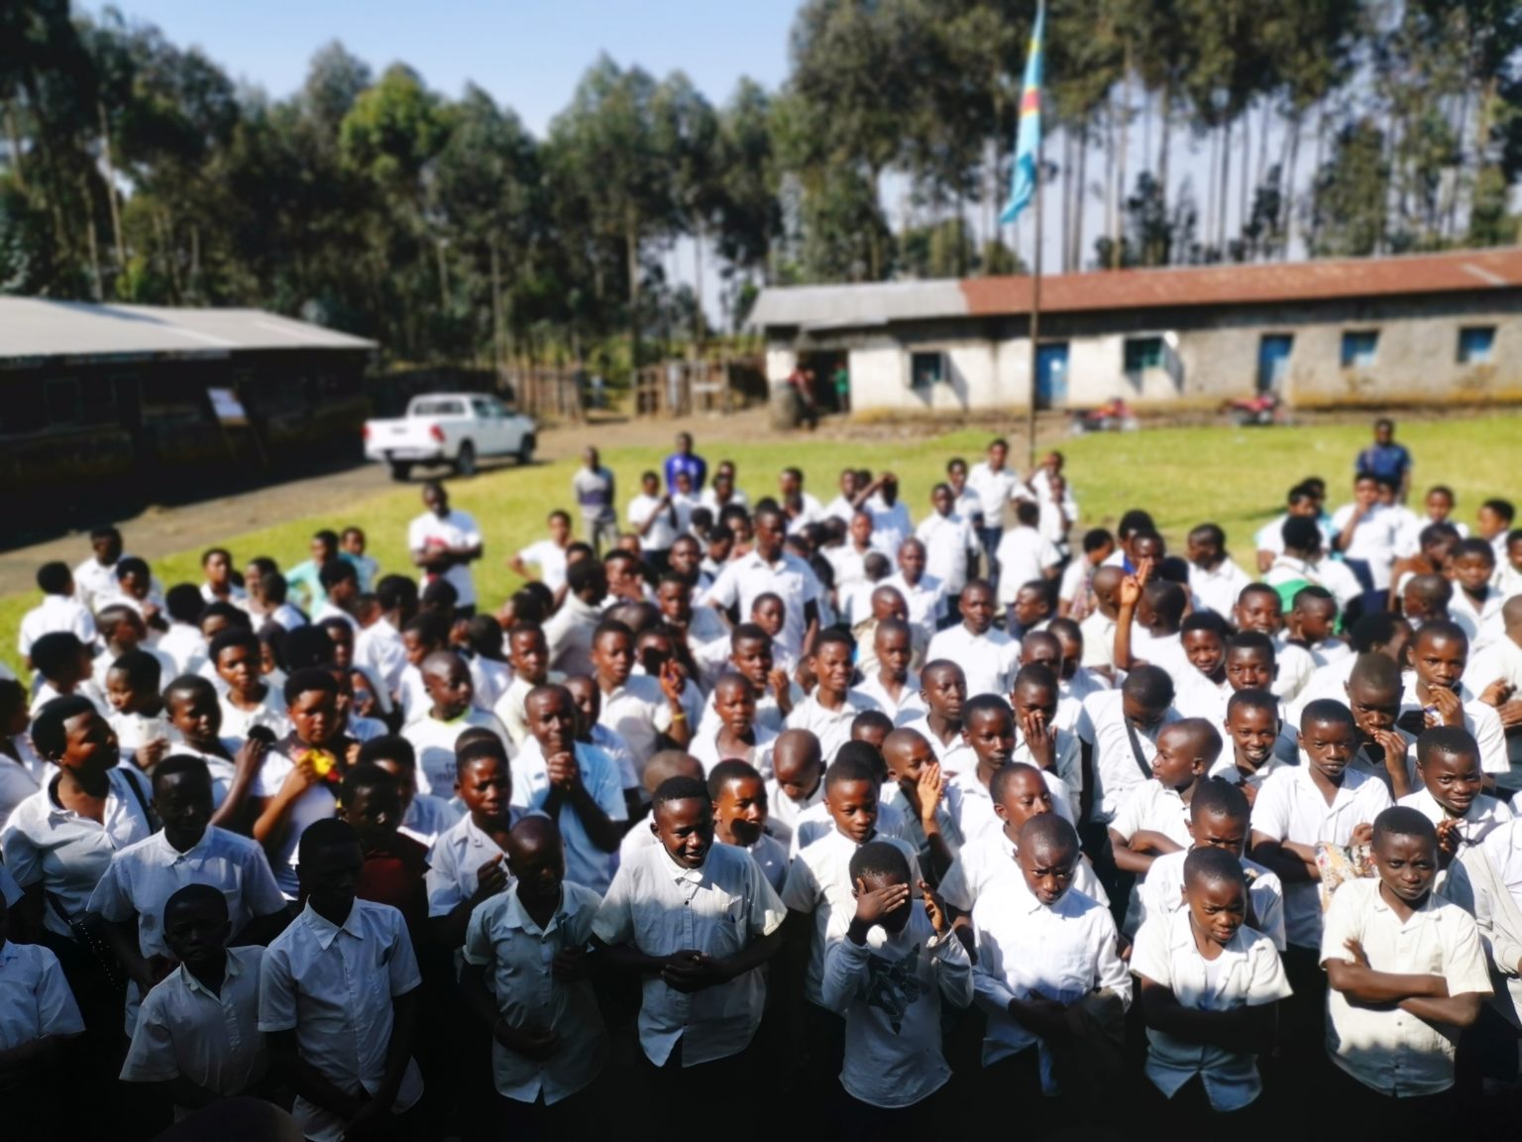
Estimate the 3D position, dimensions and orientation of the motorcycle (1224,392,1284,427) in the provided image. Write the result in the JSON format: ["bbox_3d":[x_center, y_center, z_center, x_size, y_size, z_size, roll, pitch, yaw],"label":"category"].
[{"bbox_3d":[14.167,-4.631,34.000,1.980,1.060,0.750,-1,11,0],"label":"motorcycle"}]

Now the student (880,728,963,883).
[{"bbox_3d":[0.460,1.112,3.579,0.390,1.340,0.310,-8,13,-30],"label":"student"}]

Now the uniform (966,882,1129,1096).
[{"bbox_3d":[0.722,1.066,3.003,0.385,0.545,0.270,1,12,12],"label":"uniform"}]

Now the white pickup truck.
[{"bbox_3d":[-6.931,-3.193,27.263,1.850,1.800,5.250,1,11,14],"label":"white pickup truck"}]

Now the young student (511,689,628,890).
[{"bbox_3d":[-0.629,1.105,3.912,0.400,1.526,0.300,-3,10,-10],"label":"young student"}]

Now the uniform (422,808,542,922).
[{"bbox_3d":[-0.765,0.949,3.352,0.400,0.570,0.260,-7,12,-27],"label":"uniform"}]

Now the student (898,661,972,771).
[{"bbox_3d":[0.626,1.008,4.034,0.390,1.460,0.260,-2,11,-4],"label":"student"}]

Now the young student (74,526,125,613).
[{"bbox_3d":[-3.667,0.531,6.849,0.450,1.620,0.280,-7,12,-27],"label":"young student"}]

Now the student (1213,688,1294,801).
[{"bbox_3d":[1.486,1.101,3.713,0.410,1.536,0.260,2,10,17],"label":"student"}]

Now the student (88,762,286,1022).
[{"bbox_3d":[-1.445,1.193,3.163,0.460,1.480,0.280,-6,12,-21],"label":"student"}]

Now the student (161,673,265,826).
[{"bbox_3d":[-1.889,1.074,4.161,0.400,1.481,0.320,-9,14,-34],"label":"student"}]

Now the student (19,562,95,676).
[{"bbox_3d":[-3.488,0.696,6.041,0.410,1.530,0.270,-1,11,5],"label":"student"}]

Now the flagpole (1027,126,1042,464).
[{"bbox_3d":[3.168,-3.496,13.608,0.080,7.000,0.080,-1,10,0],"label":"flagpole"}]

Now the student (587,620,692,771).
[{"bbox_3d":[-0.501,0.926,4.668,0.410,1.515,0.320,-1,11,0],"label":"student"}]

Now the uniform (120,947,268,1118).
[{"bbox_3d":[-1.312,1.146,2.820,0.390,0.540,0.250,-8,13,-32],"label":"uniform"}]

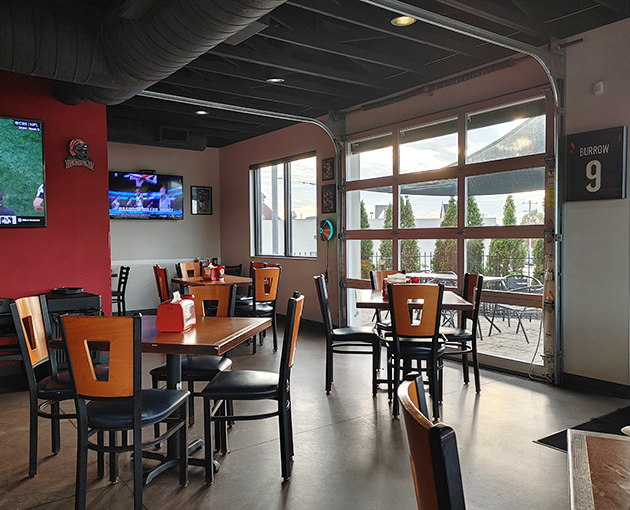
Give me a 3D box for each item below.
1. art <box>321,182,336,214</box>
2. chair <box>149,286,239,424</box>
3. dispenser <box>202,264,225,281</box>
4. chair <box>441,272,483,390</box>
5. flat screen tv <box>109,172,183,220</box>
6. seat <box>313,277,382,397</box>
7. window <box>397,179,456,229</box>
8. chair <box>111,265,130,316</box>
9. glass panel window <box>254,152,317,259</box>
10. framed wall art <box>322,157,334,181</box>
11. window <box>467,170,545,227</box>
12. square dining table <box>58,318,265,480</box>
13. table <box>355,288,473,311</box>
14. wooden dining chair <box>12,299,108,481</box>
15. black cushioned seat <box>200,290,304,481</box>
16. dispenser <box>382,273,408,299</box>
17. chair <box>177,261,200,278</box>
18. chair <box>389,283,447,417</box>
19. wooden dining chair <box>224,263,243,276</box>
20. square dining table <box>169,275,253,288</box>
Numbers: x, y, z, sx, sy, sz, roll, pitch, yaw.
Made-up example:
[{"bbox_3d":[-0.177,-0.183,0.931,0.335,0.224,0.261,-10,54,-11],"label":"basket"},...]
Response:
[{"bbox_3d":[0.183,-0.699,6.447,0.030,0.351,0.282,-2,2,-38],"label":"art"},{"bbox_3d":[-0.704,0.664,3.139,0.430,0.906,0.499,0,2,9],"label":"chair"},{"bbox_3d":[-1.161,0.206,5.829,0.150,0.160,0.200,-2,3,-36],"label":"dispenser"},{"bbox_3d":[1.075,0.613,4.048,0.499,0.906,0.430,-1,2,-3],"label":"chair"},{"bbox_3d":[-2.664,-0.916,8.025,1.252,0.718,0.070,-2,2,-37],"label":"flat screen tv"},{"bbox_3d":[0.276,0.629,4.147,0.479,0.917,0.409,0,2,9],"label":"seat"},{"bbox_3d":[1.110,-0.499,5.072,0.040,0.477,0.756,-2,3,-36],"label":"window"},{"bbox_3d":[-2.827,0.584,6.967,0.500,0.830,0.430,-2,3,-36],"label":"chair"},{"bbox_3d":[-0.461,-0.668,7.450,0.100,1.402,1.710,-2,2,-37],"label":"glass panel window"},{"bbox_3d":[0.162,-1.088,6.518,0.025,0.274,0.240,-2,2,-37],"label":"framed wall art"},{"bbox_3d":[1.685,-0.491,4.579,0.040,0.479,0.791,-2,2,-37],"label":"window"},{"bbox_3d":[-0.751,0.760,2.737,0.845,0.742,0.845,0,2,12],"label":"square dining table"},{"bbox_3d":[0.735,0.694,4.005,0.810,0.730,0.830,0,2,9],"label":"table"},{"bbox_3d":[-1.334,0.686,2.792,0.479,0.917,0.409,-1,2,-4],"label":"wooden dining chair"},{"bbox_3d":[-0.305,0.674,2.686,0.499,0.906,0.430,-1,2,3],"label":"black cushioned seat"},{"bbox_3d":[0.619,0.249,3.952,0.183,0.195,0.140,0,2,5],"label":"dispenser"},{"bbox_3d":[-1.478,0.561,6.601,0.499,0.906,0.430,1,3,44],"label":"chair"},{"bbox_3d":[0.711,0.642,3.591,0.409,0.917,0.479,0,2,11],"label":"chair"},{"bbox_3d":[-1.342,0.548,7.375,0.430,0.830,0.500,-2,3,-36],"label":"wooden dining chair"},{"bbox_3d":[-1.103,0.650,5.877,0.830,0.730,0.830,-2,3,-36],"label":"square dining table"}]

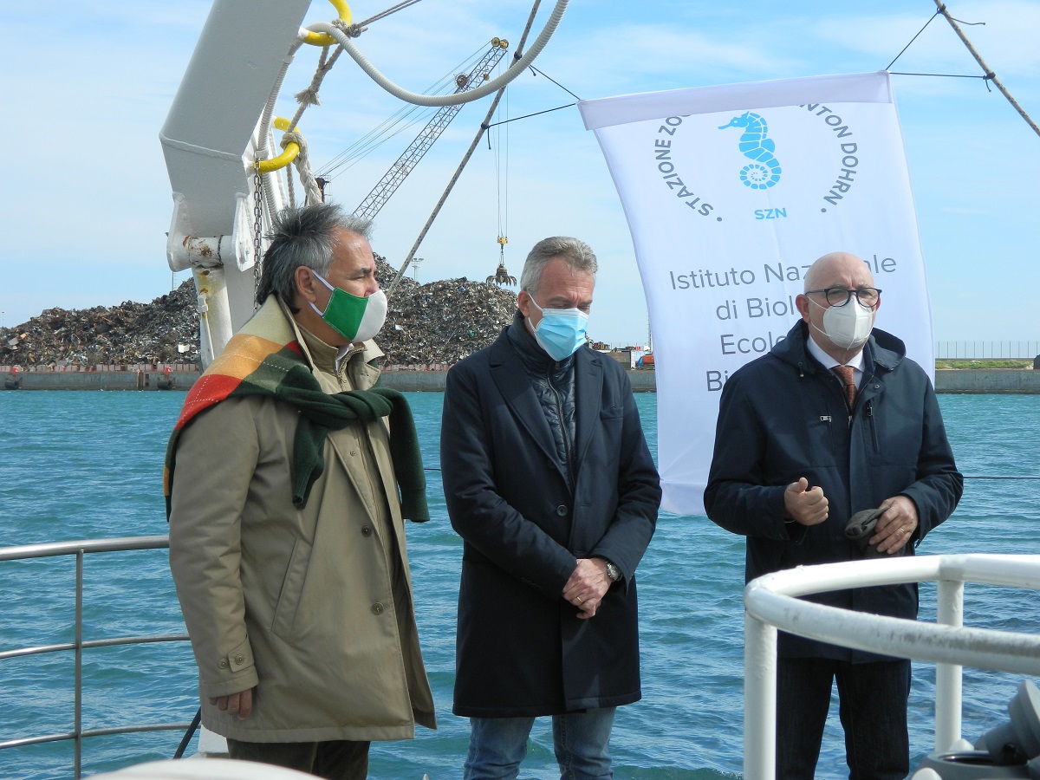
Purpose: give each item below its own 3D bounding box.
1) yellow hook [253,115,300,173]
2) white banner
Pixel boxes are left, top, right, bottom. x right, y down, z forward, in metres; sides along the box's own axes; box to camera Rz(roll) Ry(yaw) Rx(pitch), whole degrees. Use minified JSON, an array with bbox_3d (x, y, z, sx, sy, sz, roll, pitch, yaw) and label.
[{"bbox_3d":[-0.664,-0.664,5.700,0.140,0.155,0.090,0,1,18],"label":"yellow hook"},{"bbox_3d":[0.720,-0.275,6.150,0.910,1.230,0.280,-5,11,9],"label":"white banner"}]

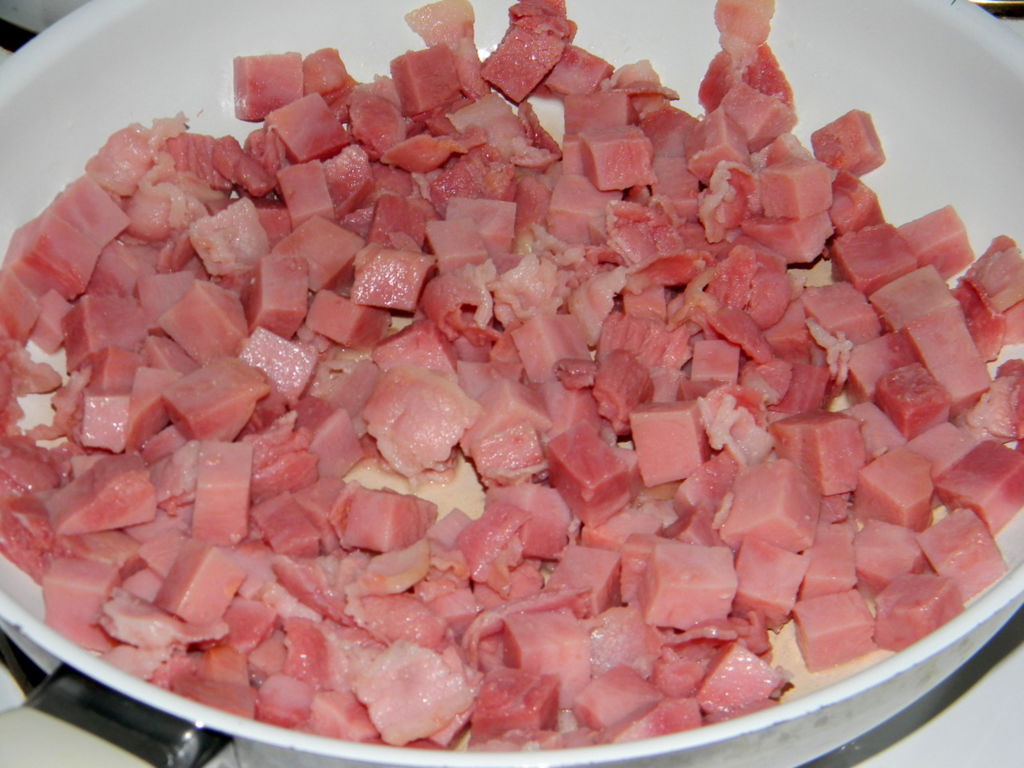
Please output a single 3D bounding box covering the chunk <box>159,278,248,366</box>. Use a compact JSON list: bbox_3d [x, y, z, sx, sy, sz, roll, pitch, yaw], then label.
[{"bbox_3d":[-0.069,-0.012,0.568,0.012,0.017,0.015,-40,77,5],"label":"chunk"}]

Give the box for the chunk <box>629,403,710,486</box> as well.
[{"bbox_3d":[0.035,0.012,0.538,0.013,0.015,0.014,-8,8,11],"label":"chunk"}]

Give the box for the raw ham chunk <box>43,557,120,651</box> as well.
[{"bbox_3d":[-0.090,0.046,0.511,0.014,0.014,0.013,6,18,-1],"label":"raw ham chunk"}]

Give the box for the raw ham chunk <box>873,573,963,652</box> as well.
[{"bbox_3d":[0.083,0.046,0.503,0.013,0.010,0.014,-1,27,31],"label":"raw ham chunk"}]

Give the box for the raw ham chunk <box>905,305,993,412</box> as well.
[{"bbox_3d":[0.095,-0.004,0.535,0.009,0.012,0.019,-23,72,-3],"label":"raw ham chunk"}]

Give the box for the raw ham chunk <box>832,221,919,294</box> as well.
[{"bbox_3d":[0.085,-0.026,0.577,0.014,0.014,0.014,-20,54,-12],"label":"raw ham chunk"}]

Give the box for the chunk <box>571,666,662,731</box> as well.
[{"bbox_3d":[0.021,0.065,0.485,0.013,0.010,0.011,-30,48,-25],"label":"chunk"}]

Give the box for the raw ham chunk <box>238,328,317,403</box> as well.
[{"bbox_3d":[-0.053,-0.004,0.555,0.015,0.012,0.010,25,64,4],"label":"raw ham chunk"}]

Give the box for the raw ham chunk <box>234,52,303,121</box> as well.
[{"bbox_3d":[-0.062,-0.075,0.623,0.014,0.016,0.015,-5,8,-17],"label":"raw ham chunk"}]

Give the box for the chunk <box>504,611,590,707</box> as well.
[{"bbox_3d":[0.008,0.055,0.494,0.015,0.013,0.014,-4,24,-10],"label":"chunk"}]

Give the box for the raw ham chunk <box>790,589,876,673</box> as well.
[{"bbox_3d":[0.066,0.050,0.503,0.013,0.011,0.009,-15,46,-2],"label":"raw ham chunk"}]

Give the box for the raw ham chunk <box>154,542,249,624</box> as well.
[{"bbox_3d":[-0.063,0.041,0.502,0.013,0.009,0.013,8,69,56],"label":"raw ham chunk"}]

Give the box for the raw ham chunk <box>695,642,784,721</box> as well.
[{"bbox_3d":[0.046,0.062,0.488,0.012,0.010,0.013,16,43,21],"label":"raw ham chunk"}]

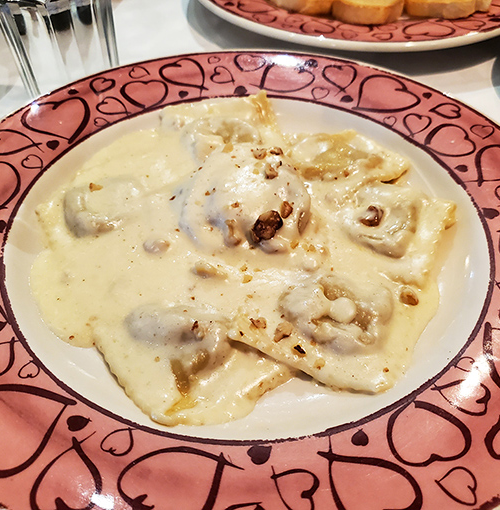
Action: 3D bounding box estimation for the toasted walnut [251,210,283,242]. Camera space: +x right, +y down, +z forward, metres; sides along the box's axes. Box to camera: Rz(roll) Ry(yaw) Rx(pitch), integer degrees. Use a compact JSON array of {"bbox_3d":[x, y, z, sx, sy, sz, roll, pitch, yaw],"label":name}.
[{"bbox_3d":[0.007,-0.012,0.209,0.010,0.011,0.018,28,53,24],"label":"toasted walnut"}]

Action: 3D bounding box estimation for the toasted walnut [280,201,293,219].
[{"bbox_3d":[0.015,-0.018,0.208,0.005,0.006,0.008,7,47,6],"label":"toasted walnut"}]

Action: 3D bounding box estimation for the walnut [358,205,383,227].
[{"bbox_3d":[0.054,-0.017,0.224,0.010,0.008,0.012,31,54,26],"label":"walnut"}]

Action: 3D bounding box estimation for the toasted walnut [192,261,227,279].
[{"bbox_3d":[-0.017,0.007,0.219,0.016,0.006,0.007,16,49,15],"label":"toasted walnut"}]

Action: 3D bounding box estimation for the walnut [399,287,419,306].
[{"bbox_3d":[0.066,0.017,0.209,0.007,0.006,0.009,-22,51,-20],"label":"walnut"}]

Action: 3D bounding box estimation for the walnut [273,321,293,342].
[{"bbox_3d":[0.013,0.029,0.192,0.006,0.004,0.010,28,52,23],"label":"walnut"}]

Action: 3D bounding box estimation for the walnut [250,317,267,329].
[{"bbox_3d":[0.003,0.026,0.195,0.006,0.004,0.005,18,49,16],"label":"walnut"}]

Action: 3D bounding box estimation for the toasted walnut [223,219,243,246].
[{"bbox_3d":[-0.007,-0.009,0.213,0.007,0.007,0.015,-11,48,-10],"label":"toasted walnut"}]

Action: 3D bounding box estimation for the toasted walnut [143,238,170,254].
[{"bbox_3d":[-0.042,-0.004,0.230,0.012,0.006,0.007,1,47,1],"label":"toasted walnut"}]

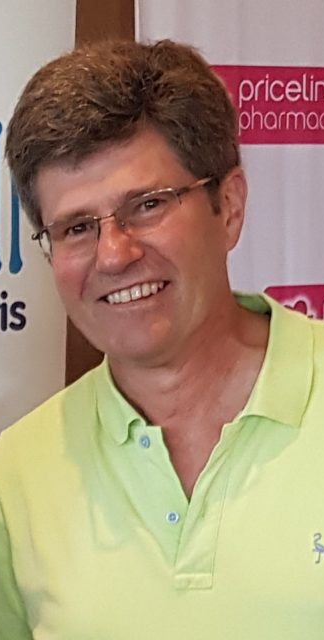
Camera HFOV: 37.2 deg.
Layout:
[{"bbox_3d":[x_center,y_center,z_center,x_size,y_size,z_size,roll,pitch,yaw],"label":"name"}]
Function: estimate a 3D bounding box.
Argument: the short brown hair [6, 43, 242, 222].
[{"bbox_3d":[-0.046,-0.184,0.465,0.195,0.165,0.205,-13,13,24],"label":"short brown hair"}]

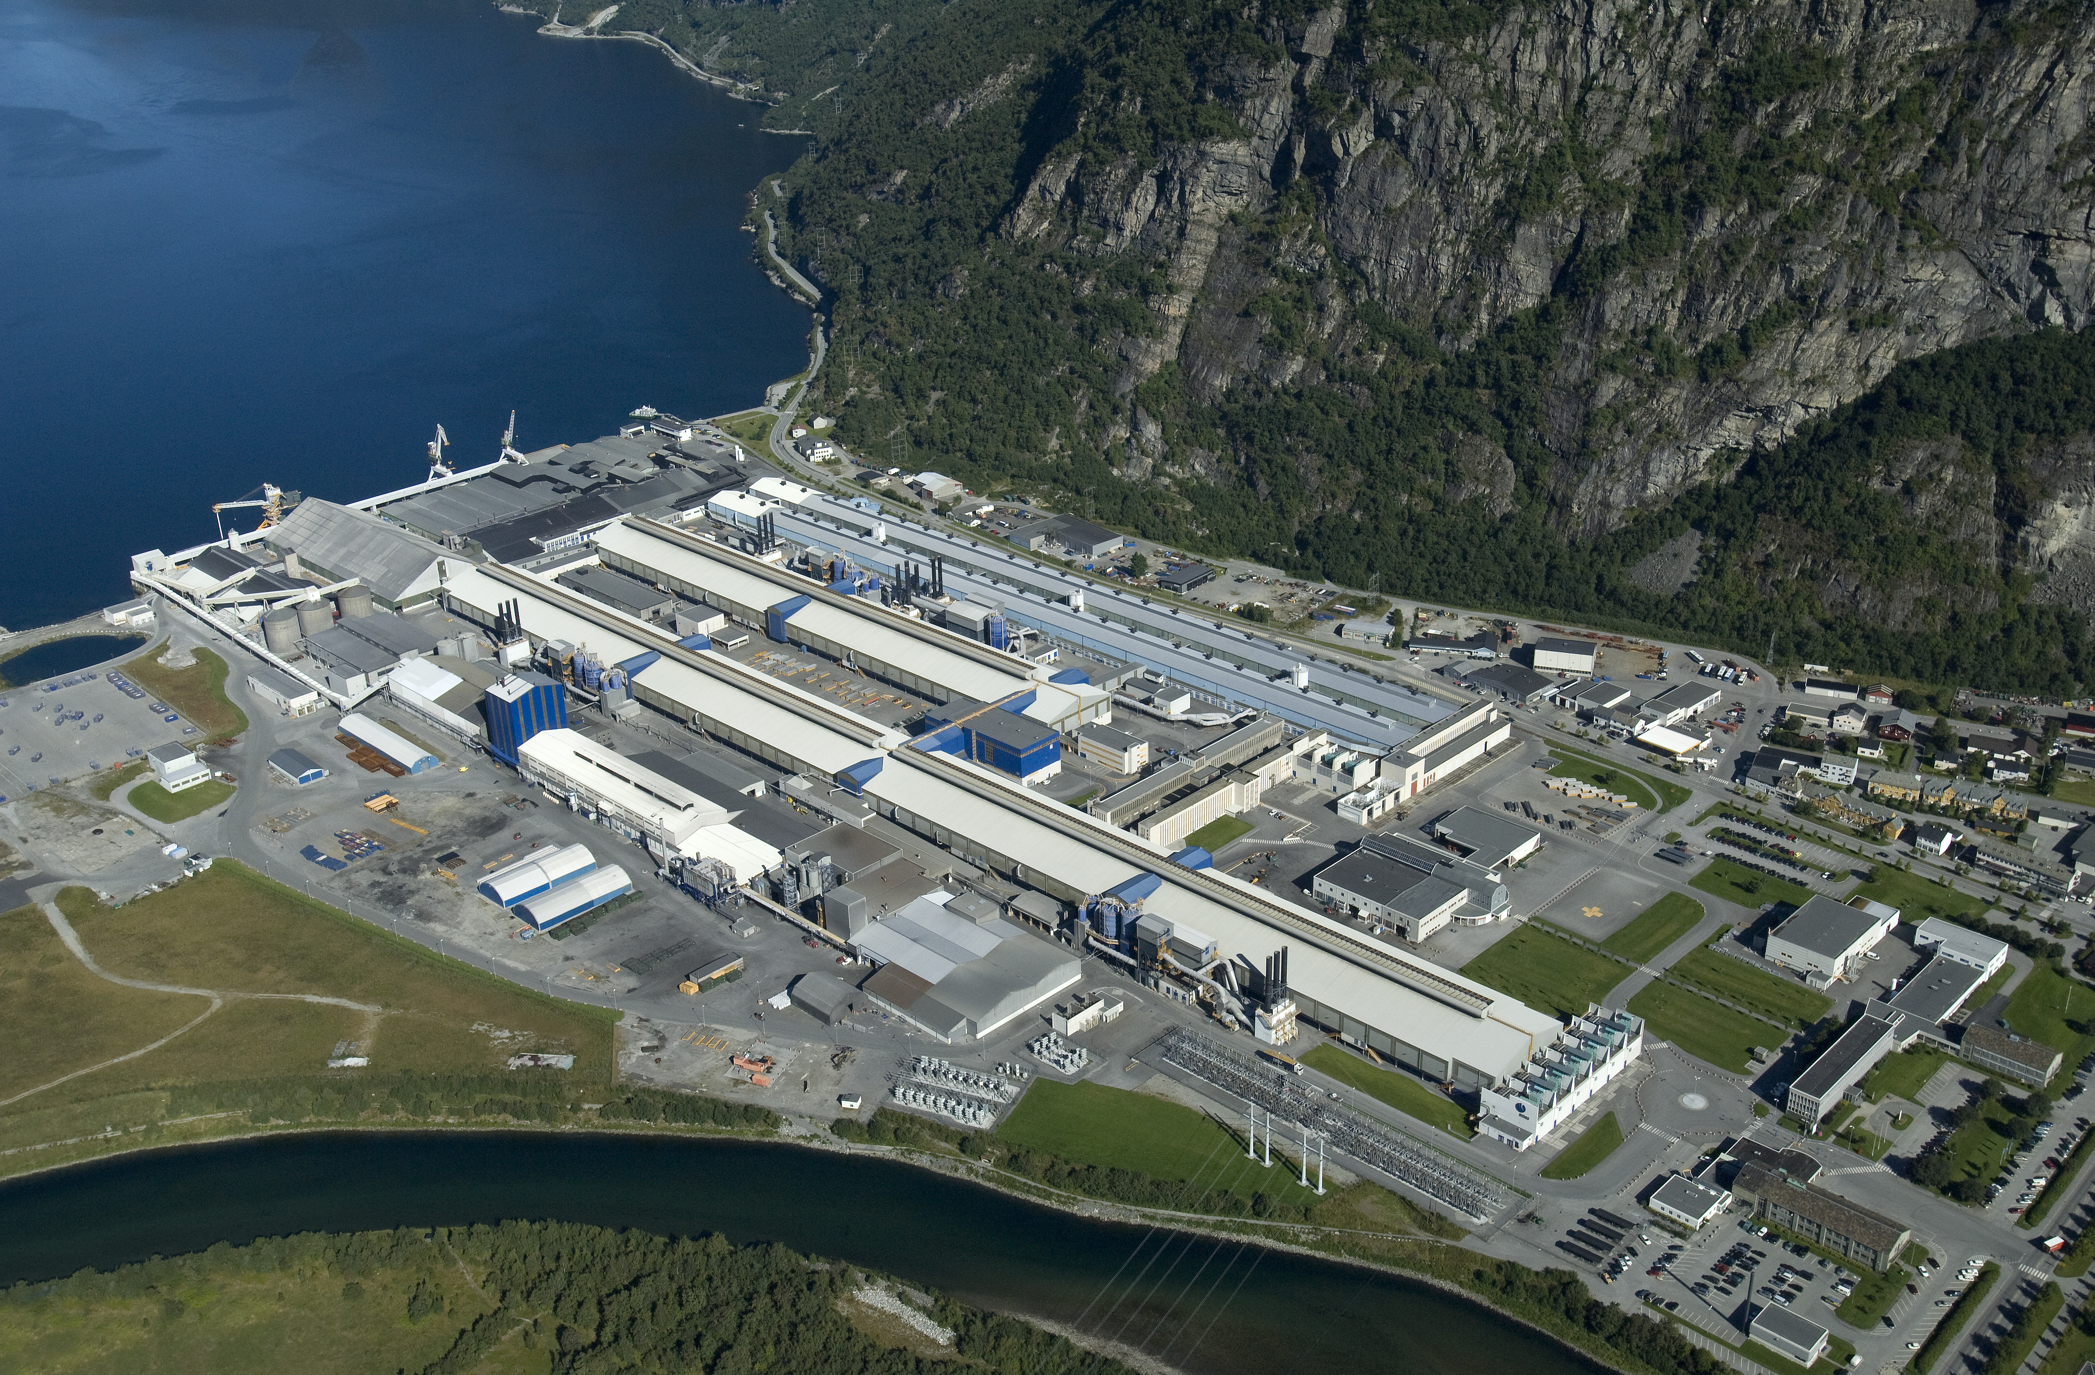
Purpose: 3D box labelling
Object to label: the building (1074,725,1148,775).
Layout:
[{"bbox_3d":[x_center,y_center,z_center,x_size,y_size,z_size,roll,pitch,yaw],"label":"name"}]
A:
[{"bbox_3d":[31.550,29.800,1011.110,31.000,12.400,14.700,20,33,39],"label":"building"}]

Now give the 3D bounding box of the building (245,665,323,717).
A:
[{"bbox_3d":[-405.270,1.420,1109.680,47.500,6.800,15.100,21,33,40],"label":"building"}]

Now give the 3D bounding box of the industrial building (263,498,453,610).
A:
[{"bbox_3d":[-410.219,-85.517,1274.568,156.400,27.400,64.800,21,32,40],"label":"industrial building"}]

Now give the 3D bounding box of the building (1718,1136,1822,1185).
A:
[{"bbox_3d":[250.068,163.709,720.443,28.000,3.600,16.800,21,32,40],"label":"building"}]

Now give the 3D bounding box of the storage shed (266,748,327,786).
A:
[{"bbox_3d":[-377.380,39.130,1051.340,13.590,6.540,31.600,-24,33,-39],"label":"storage shed"}]

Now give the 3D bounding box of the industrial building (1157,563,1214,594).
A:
[{"bbox_3d":[81.210,-63.210,1215.510,16.800,5.900,30.400,19,32,38],"label":"industrial building"}]

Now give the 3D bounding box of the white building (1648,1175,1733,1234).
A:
[{"bbox_3d":[215.084,172.622,702.106,18.840,3.900,17.210,21,32,40],"label":"white building"}]

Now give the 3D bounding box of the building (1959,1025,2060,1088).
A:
[{"bbox_3d":[354.090,133.440,767.650,30.200,10.400,17.400,21,33,40],"label":"building"}]

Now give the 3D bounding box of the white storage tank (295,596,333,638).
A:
[{"bbox_3d":[-411.730,-39.170,1179.110,18.400,22.300,18.400,21,33,40],"label":"white storage tank"}]

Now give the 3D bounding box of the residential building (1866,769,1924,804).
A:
[{"bbox_3d":[397.180,46.350,977.190,22.440,8.550,10.570,12,29,28],"label":"residential building"}]

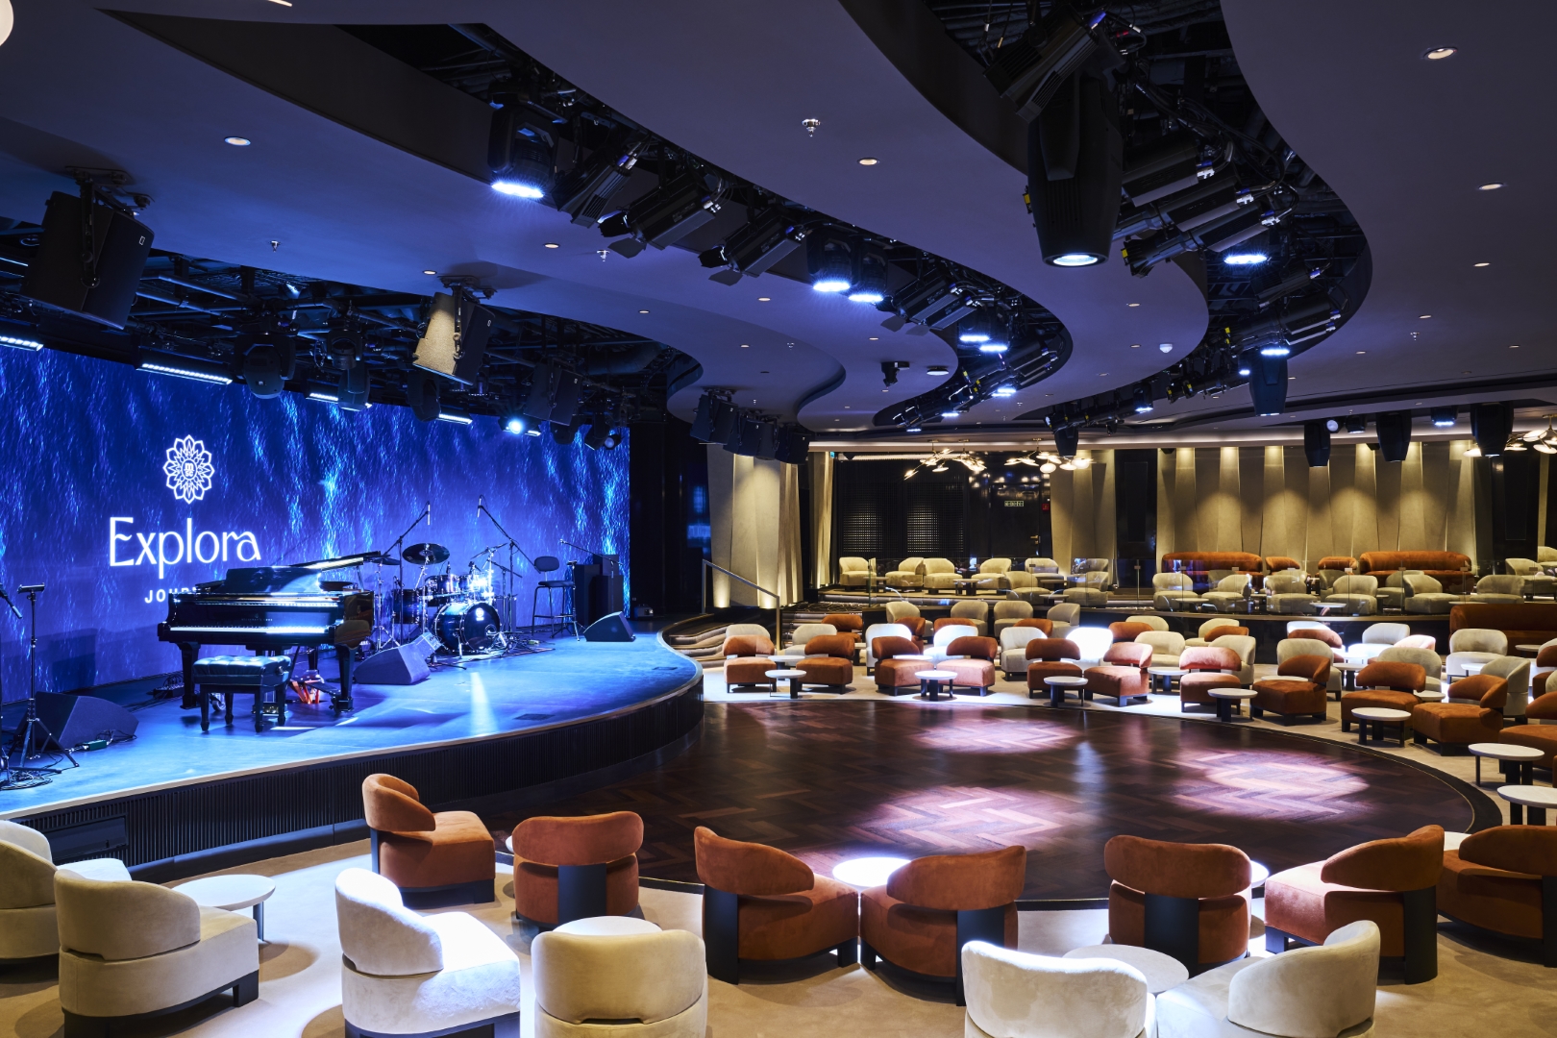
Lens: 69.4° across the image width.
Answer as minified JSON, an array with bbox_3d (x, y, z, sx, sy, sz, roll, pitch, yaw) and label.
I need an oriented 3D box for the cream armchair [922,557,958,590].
[{"bbox_3d":[3.404,1.174,23.285,0.671,0.706,0.691,0,0,-22],"label":"cream armchair"}]

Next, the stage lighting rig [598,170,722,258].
[{"bbox_3d":[-0.619,-1.594,5.871,0.622,0.237,0.247,-21,-8,22],"label":"stage lighting rig"}]

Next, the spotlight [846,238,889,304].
[{"bbox_3d":[0.687,-1.970,8.900,0.330,0.470,0.310,0,0,0],"label":"spotlight"}]

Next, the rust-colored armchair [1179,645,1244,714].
[{"bbox_3d":[5.042,1.875,13.133,0.666,0.691,0.651,0,0,18],"label":"rust-colored armchair"}]

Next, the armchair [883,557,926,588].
[{"bbox_3d":[2.674,1.174,23.680,0.671,0.706,0.691,0,0,42],"label":"armchair"}]

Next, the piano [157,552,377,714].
[{"bbox_3d":[-4.050,0.952,9.720,1.500,1.340,2.000,0,0,4],"label":"piano"}]

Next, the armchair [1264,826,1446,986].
[{"bbox_3d":[2.962,1.870,5.694,0.680,0.700,0.690,0,0,-33],"label":"armchair"}]

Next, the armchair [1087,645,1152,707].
[{"bbox_3d":[4.230,1.889,13.800,0.670,0.700,0.670,0,0,-28],"label":"armchair"}]

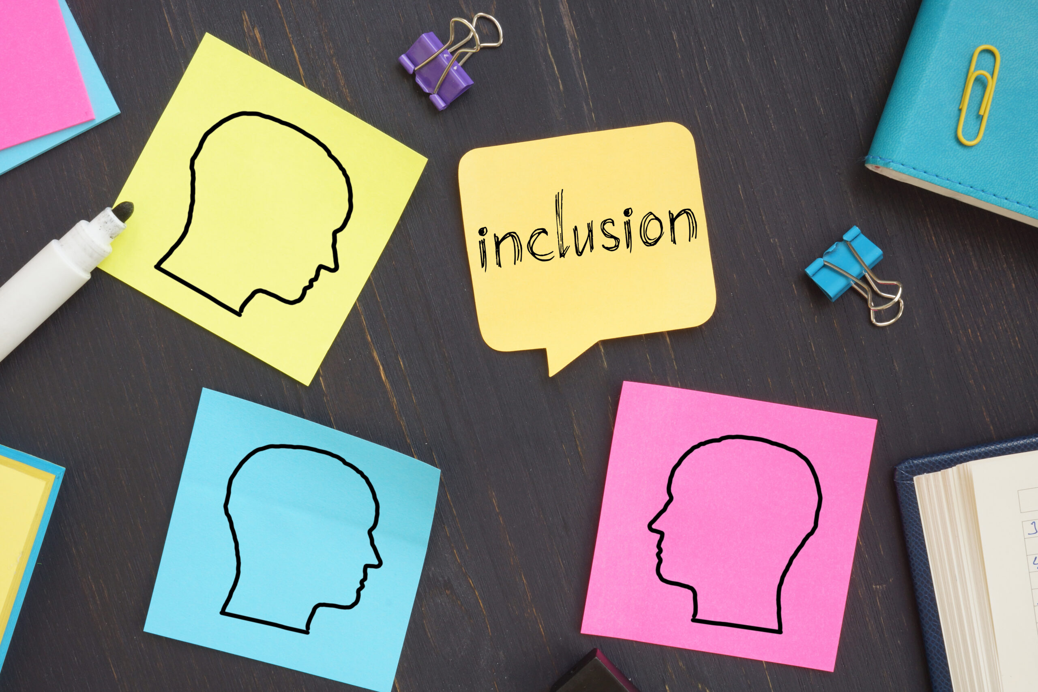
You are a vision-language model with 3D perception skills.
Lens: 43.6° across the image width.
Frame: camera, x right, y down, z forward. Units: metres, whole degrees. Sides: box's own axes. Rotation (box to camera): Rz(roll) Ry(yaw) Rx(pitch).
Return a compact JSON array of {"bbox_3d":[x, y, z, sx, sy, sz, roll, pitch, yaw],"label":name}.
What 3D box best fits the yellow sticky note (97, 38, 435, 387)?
[{"bbox_3d":[-0.078,-0.040,0.384,0.076,0.002,0.076,29,92,0],"label":"yellow sticky note"}]

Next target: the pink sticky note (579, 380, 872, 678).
[{"bbox_3d":[0.062,0.054,0.385,0.076,0.002,0.076,9,92,0],"label":"pink sticky note"}]

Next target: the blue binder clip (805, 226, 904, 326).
[{"bbox_3d":[0.101,-0.018,0.376,0.019,0.015,0.029,-41,91,2],"label":"blue binder clip"}]

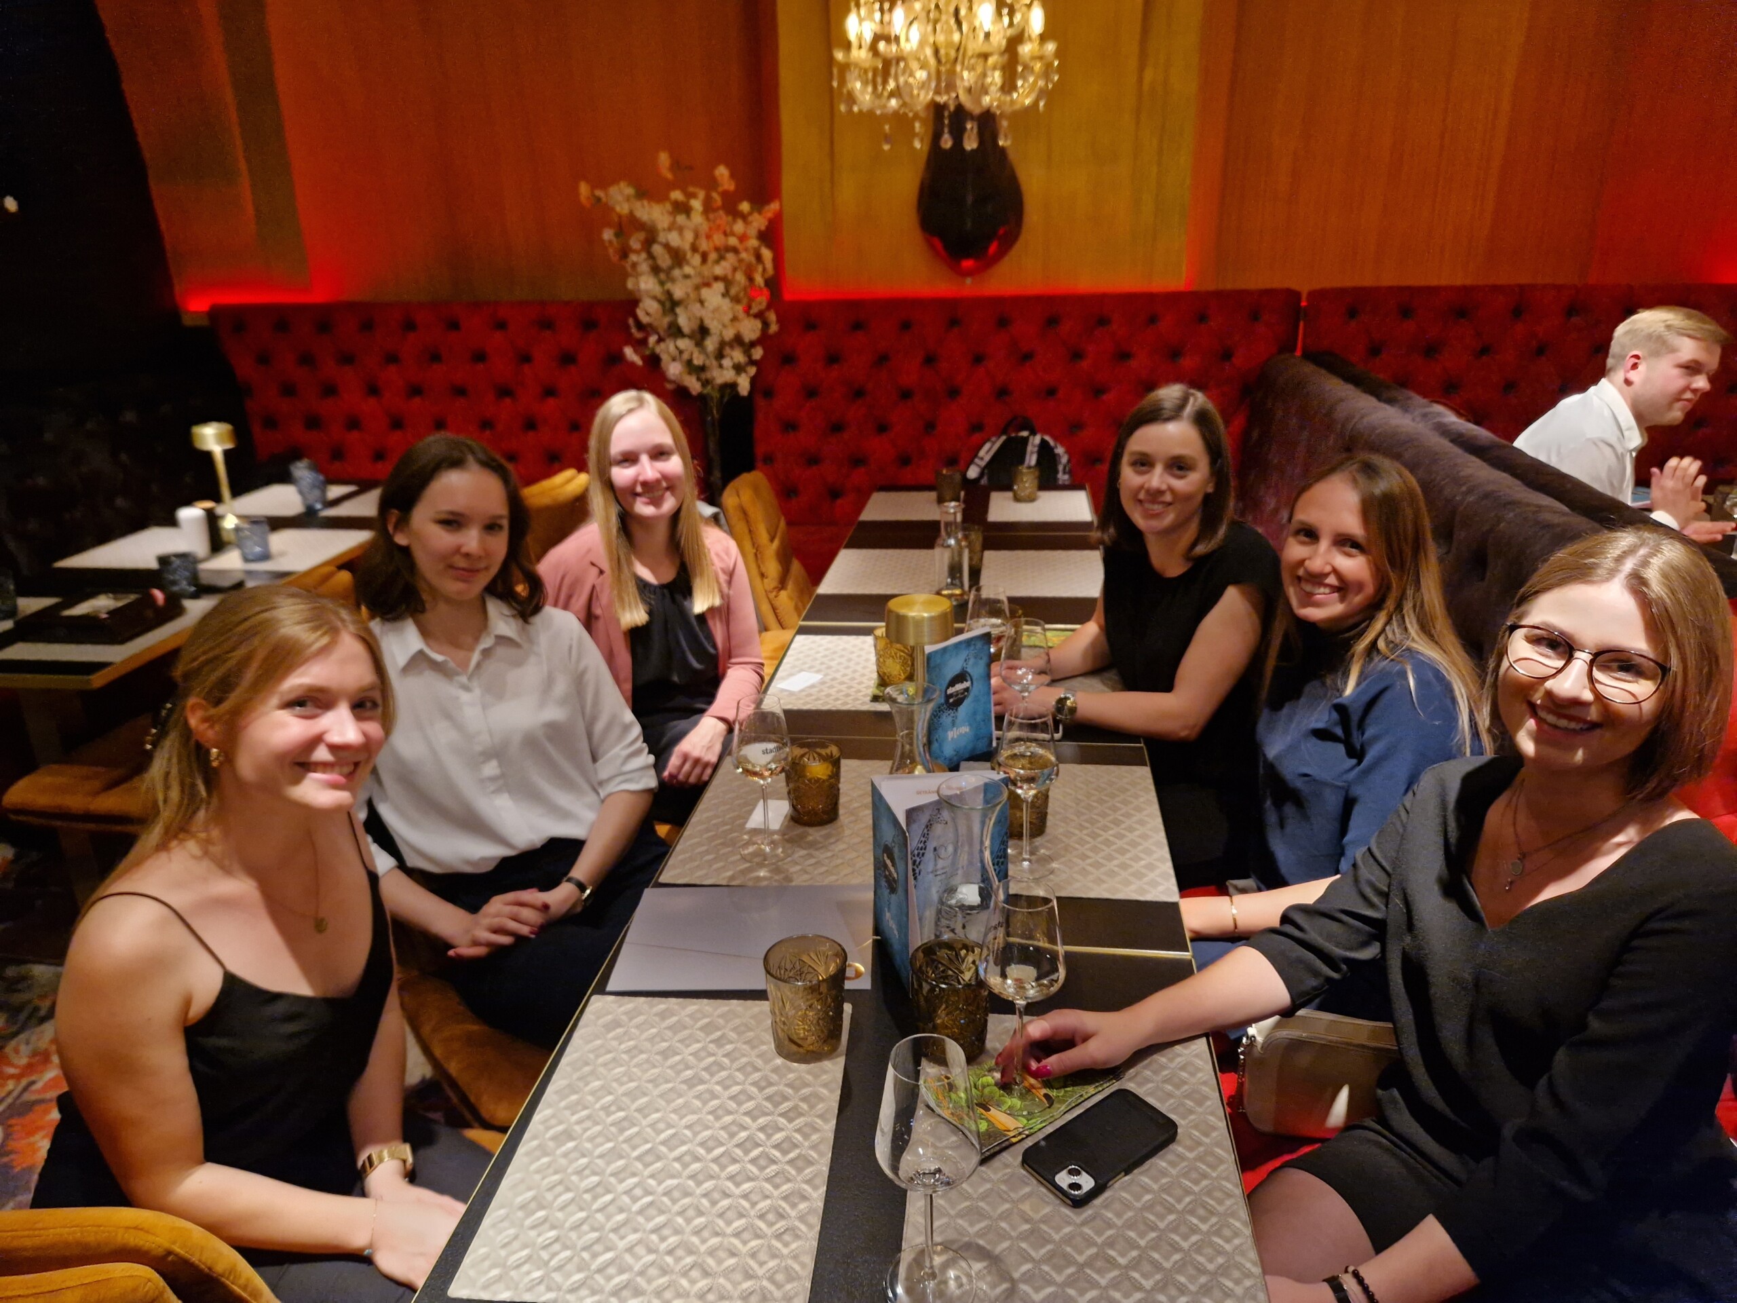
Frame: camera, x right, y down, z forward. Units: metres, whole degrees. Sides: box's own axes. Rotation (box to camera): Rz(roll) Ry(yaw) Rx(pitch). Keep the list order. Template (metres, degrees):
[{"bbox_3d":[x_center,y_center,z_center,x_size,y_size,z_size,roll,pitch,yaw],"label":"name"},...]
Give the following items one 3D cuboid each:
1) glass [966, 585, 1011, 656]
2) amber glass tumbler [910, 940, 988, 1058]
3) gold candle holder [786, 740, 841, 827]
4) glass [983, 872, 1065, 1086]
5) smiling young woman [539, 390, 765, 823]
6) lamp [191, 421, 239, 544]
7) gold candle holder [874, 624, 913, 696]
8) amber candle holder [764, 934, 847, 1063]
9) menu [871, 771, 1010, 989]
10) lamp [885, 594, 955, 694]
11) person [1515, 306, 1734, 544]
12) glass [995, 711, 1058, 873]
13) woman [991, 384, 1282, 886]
[{"bbox_3d":[0.214,0.005,2.046,0.082,0.226,0.082,1,21,7],"label":"glass"},{"bbox_3d":[0.089,0.376,1.238,0.087,0.105,0.087,-2,20,1],"label":"amber glass tumbler"},{"bbox_3d":[-0.080,0.198,1.730,0.087,0.105,0.087,1,21,7],"label":"gold candle holder"},{"bbox_3d":[0.151,0.339,1.144,0.086,0.226,0.086,0,20,8],"label":"glass"},{"bbox_3d":[-0.388,0.177,2.221,0.500,1.310,0.740,-10,22,-20],"label":"smiling young woman"},{"bbox_3d":[-1.837,-0.478,3.295,0.112,0.330,0.112,1,21,7],"label":"lamp"},{"bbox_3d":[0.055,0.019,2.224,0.089,0.107,0.089,0,20,8],"label":"gold candle holder"},{"bbox_3d":[-0.066,0.378,1.247,0.087,0.105,0.087,1,21,7],"label":"amber candle holder"},{"bbox_3d":[0.103,0.268,1.378,0.157,0.210,0.148,-7,21,-14],"label":"menu"},{"bbox_3d":[0.086,0.058,1.866,0.110,0.275,0.110,0,20,8],"label":"lamp"},{"bbox_3d":[1.785,-0.114,2.731,0.780,1.360,0.520,9,23,28],"label":"person"},{"bbox_3d":[0.216,0.188,1.555,0.082,0.226,0.082,1,21,7],"label":"glass"},{"bbox_3d":[0.528,0.181,2.143,0.670,1.300,0.540,-12,22,-25],"label":"woman"}]

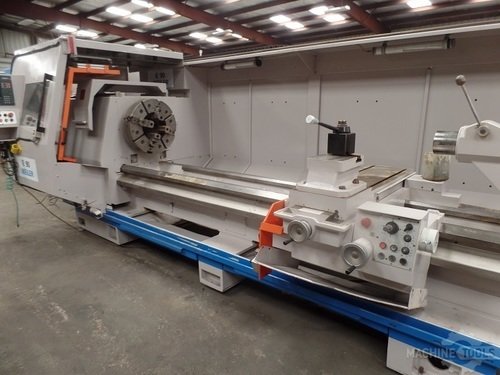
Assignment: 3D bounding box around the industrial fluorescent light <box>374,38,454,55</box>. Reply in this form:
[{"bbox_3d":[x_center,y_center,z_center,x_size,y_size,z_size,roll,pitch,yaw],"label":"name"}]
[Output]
[{"bbox_3d":[1.344,-1.162,2.765,0.640,0.070,0.070,10,16,37],"label":"industrial fluorescent light"}]

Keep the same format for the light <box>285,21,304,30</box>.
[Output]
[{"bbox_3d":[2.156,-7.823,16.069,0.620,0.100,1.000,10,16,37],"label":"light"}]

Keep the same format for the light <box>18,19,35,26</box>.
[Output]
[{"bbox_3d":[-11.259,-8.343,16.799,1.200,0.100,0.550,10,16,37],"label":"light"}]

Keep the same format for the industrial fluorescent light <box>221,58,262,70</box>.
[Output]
[{"bbox_3d":[-0.108,-1.434,3.892,0.630,0.075,0.075,10,16,37],"label":"industrial fluorescent light"}]

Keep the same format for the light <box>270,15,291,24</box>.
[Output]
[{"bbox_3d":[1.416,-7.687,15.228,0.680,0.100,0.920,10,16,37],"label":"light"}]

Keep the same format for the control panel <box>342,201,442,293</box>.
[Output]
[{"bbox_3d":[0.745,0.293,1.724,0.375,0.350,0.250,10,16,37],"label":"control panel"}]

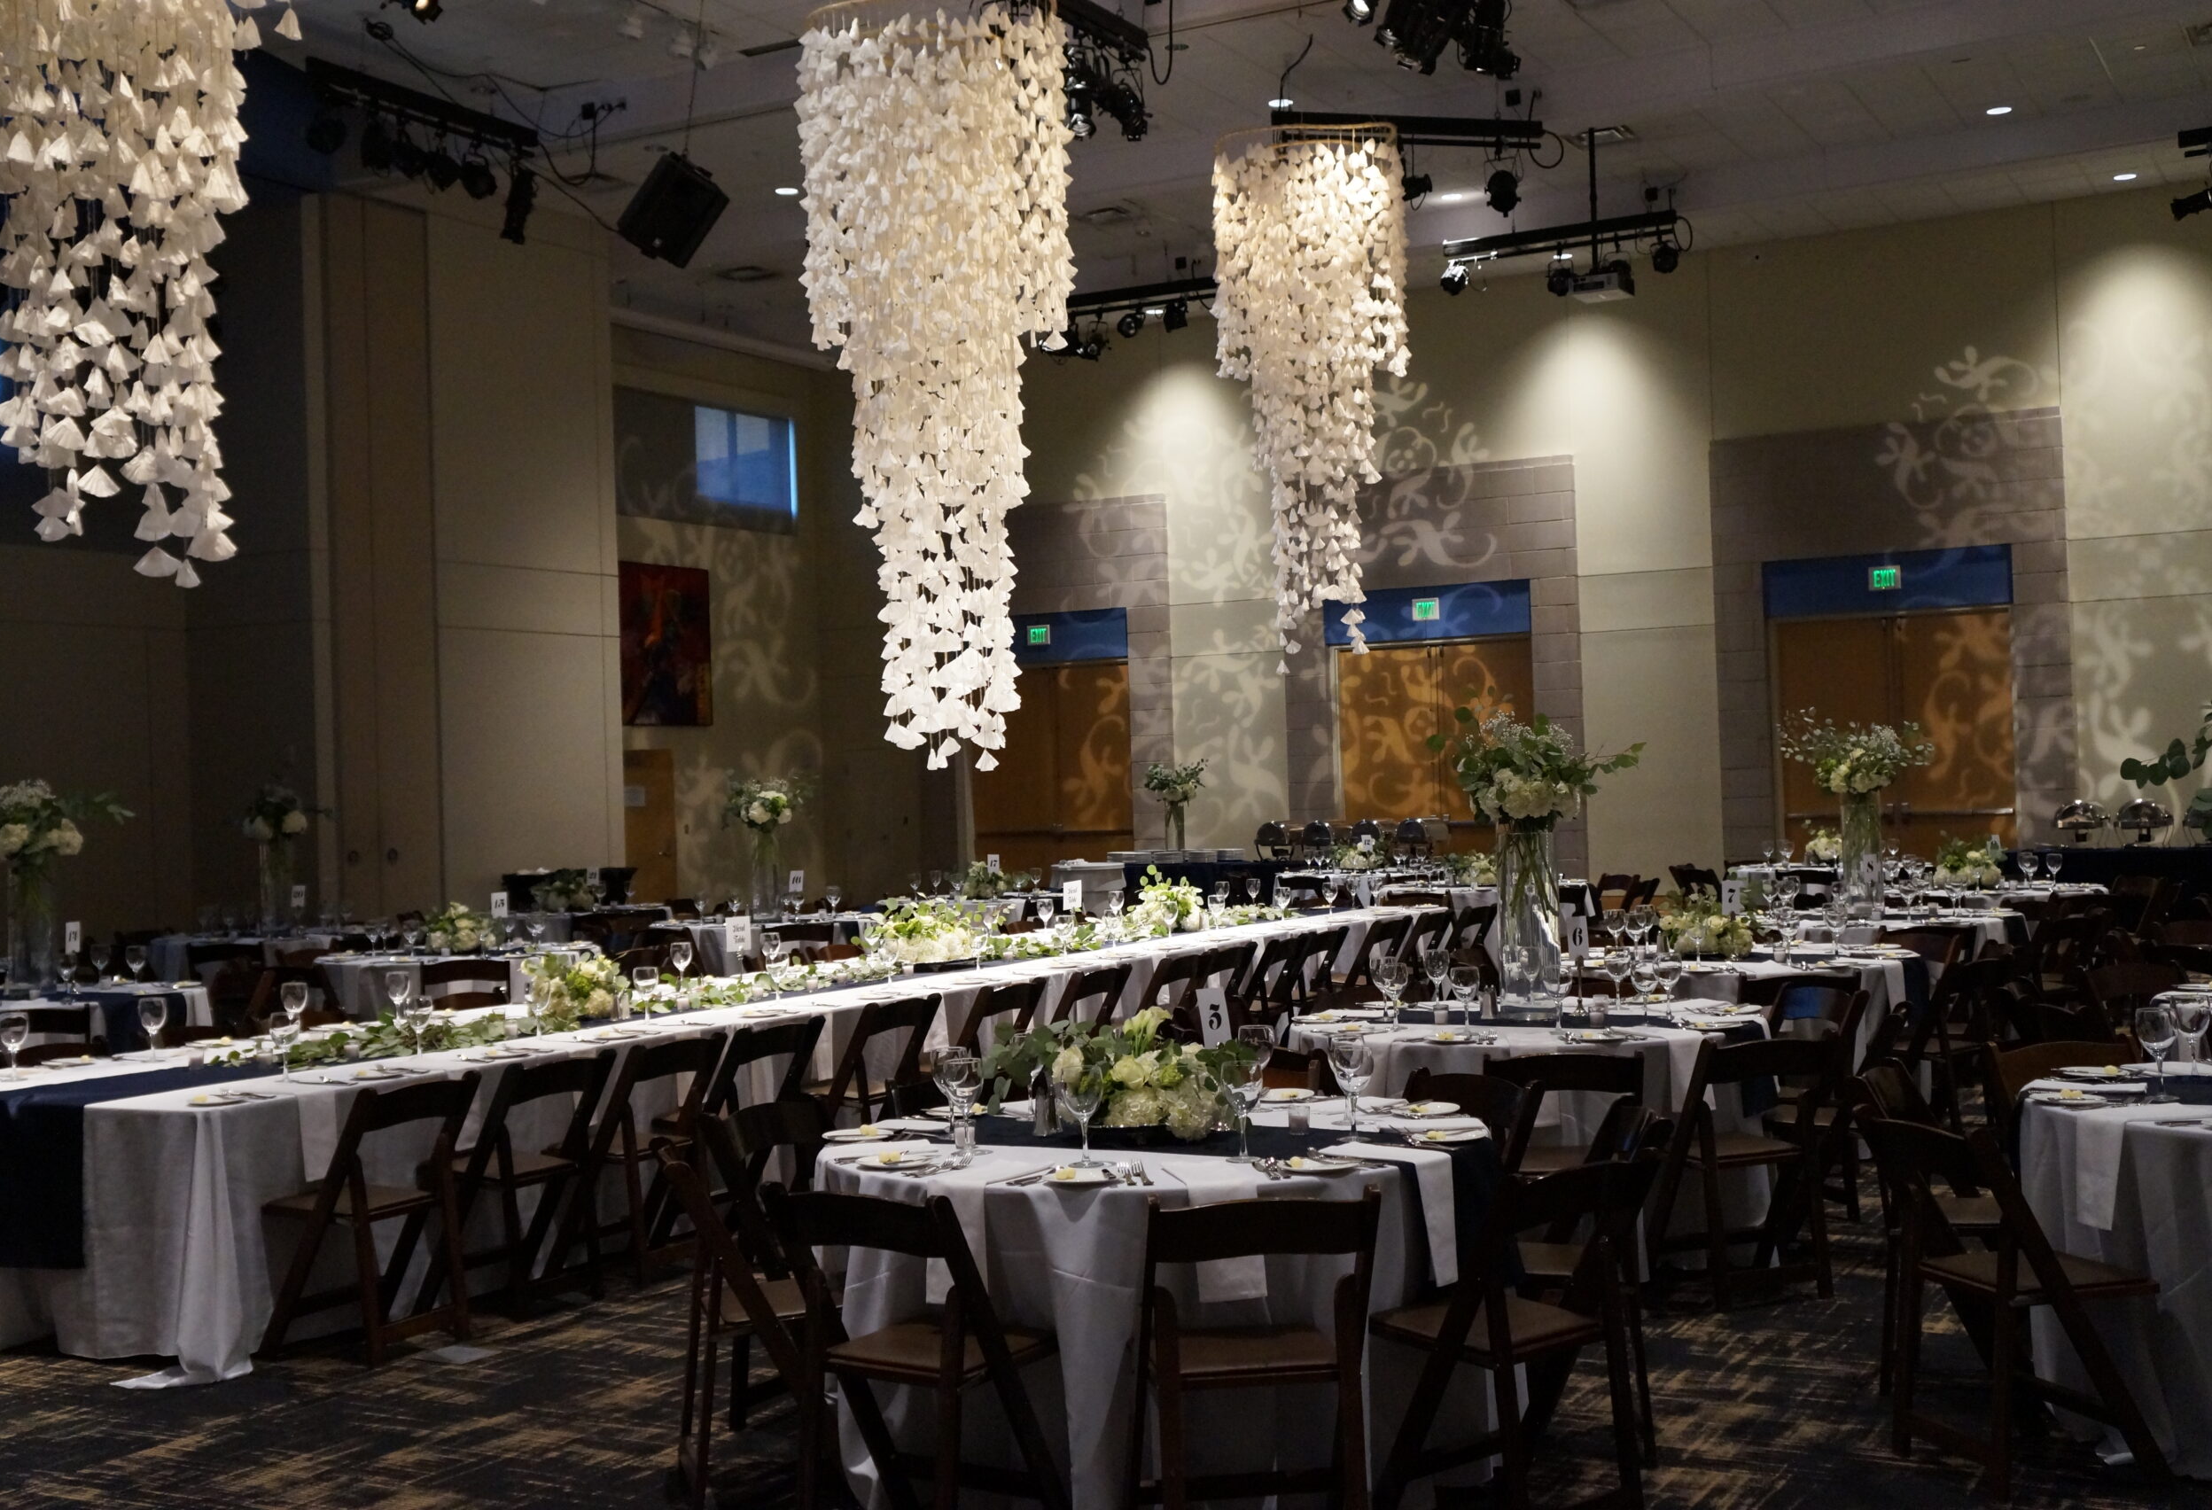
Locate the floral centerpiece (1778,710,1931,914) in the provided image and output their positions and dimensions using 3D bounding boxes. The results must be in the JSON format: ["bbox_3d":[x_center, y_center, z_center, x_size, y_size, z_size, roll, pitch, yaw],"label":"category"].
[{"bbox_3d":[3.969,0.298,12.350,0.810,1.070,0.650,-2,-1,18],"label":"floral centerpiece"}]

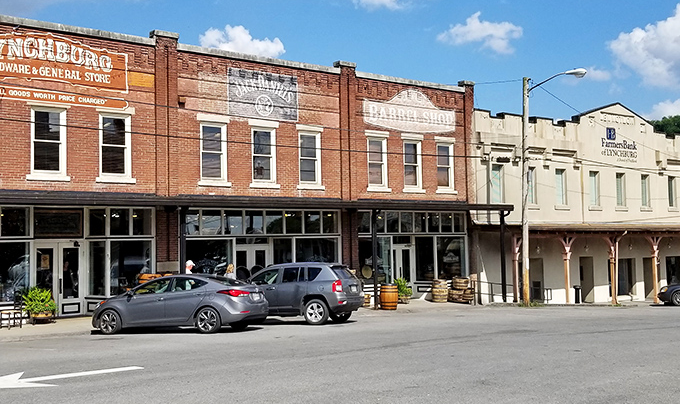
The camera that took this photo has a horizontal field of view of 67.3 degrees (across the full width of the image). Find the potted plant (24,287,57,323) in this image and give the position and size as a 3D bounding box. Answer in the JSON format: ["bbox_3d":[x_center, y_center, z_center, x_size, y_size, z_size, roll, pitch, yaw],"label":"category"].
[{"bbox_3d":[-8.548,2.965,14.600,0.920,0.970,0.880,1,-3,-27],"label":"potted plant"}]

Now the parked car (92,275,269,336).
[{"bbox_3d":[-4.100,2.590,13.140,4.550,1.440,1.780,-3,-7,15],"label":"parked car"}]

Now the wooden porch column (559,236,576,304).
[{"bbox_3d":[11.570,3.447,25.927,1.320,3.450,0.300,1,-3,-27],"label":"wooden porch column"}]

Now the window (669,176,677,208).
[{"bbox_3d":[21.669,-0.655,33.379,0.950,2.000,0.160,1,-3,-27],"label":"window"}]

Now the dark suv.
[{"bbox_3d":[-1.555,2.597,14.650,4.450,1.660,1.810,-4,-7,22],"label":"dark suv"}]

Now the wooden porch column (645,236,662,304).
[{"bbox_3d":[15.619,3.366,25.362,1.487,3.345,0.300,1,-4,-27],"label":"wooden porch column"}]

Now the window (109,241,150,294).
[{"bbox_3d":[-6.740,2.122,16.469,1.250,1.800,0.120,1,-3,-27],"label":"window"}]

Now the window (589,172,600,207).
[{"bbox_3d":[14.833,-0.749,29.886,0.950,2.020,0.160,1,-3,-27],"label":"window"}]

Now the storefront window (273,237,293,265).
[{"bbox_3d":[-2.066,2.176,18.532,0.765,1.700,0.100,1,-4,-27],"label":"storefront window"}]

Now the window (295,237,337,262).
[{"bbox_3d":[-0.870,2.202,19.150,1.754,1.700,0.100,1,-4,-27],"label":"window"}]

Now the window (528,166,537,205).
[{"bbox_3d":[9.102,-0.764,24.527,0.740,1.786,0.200,1,-4,-27],"label":"window"}]

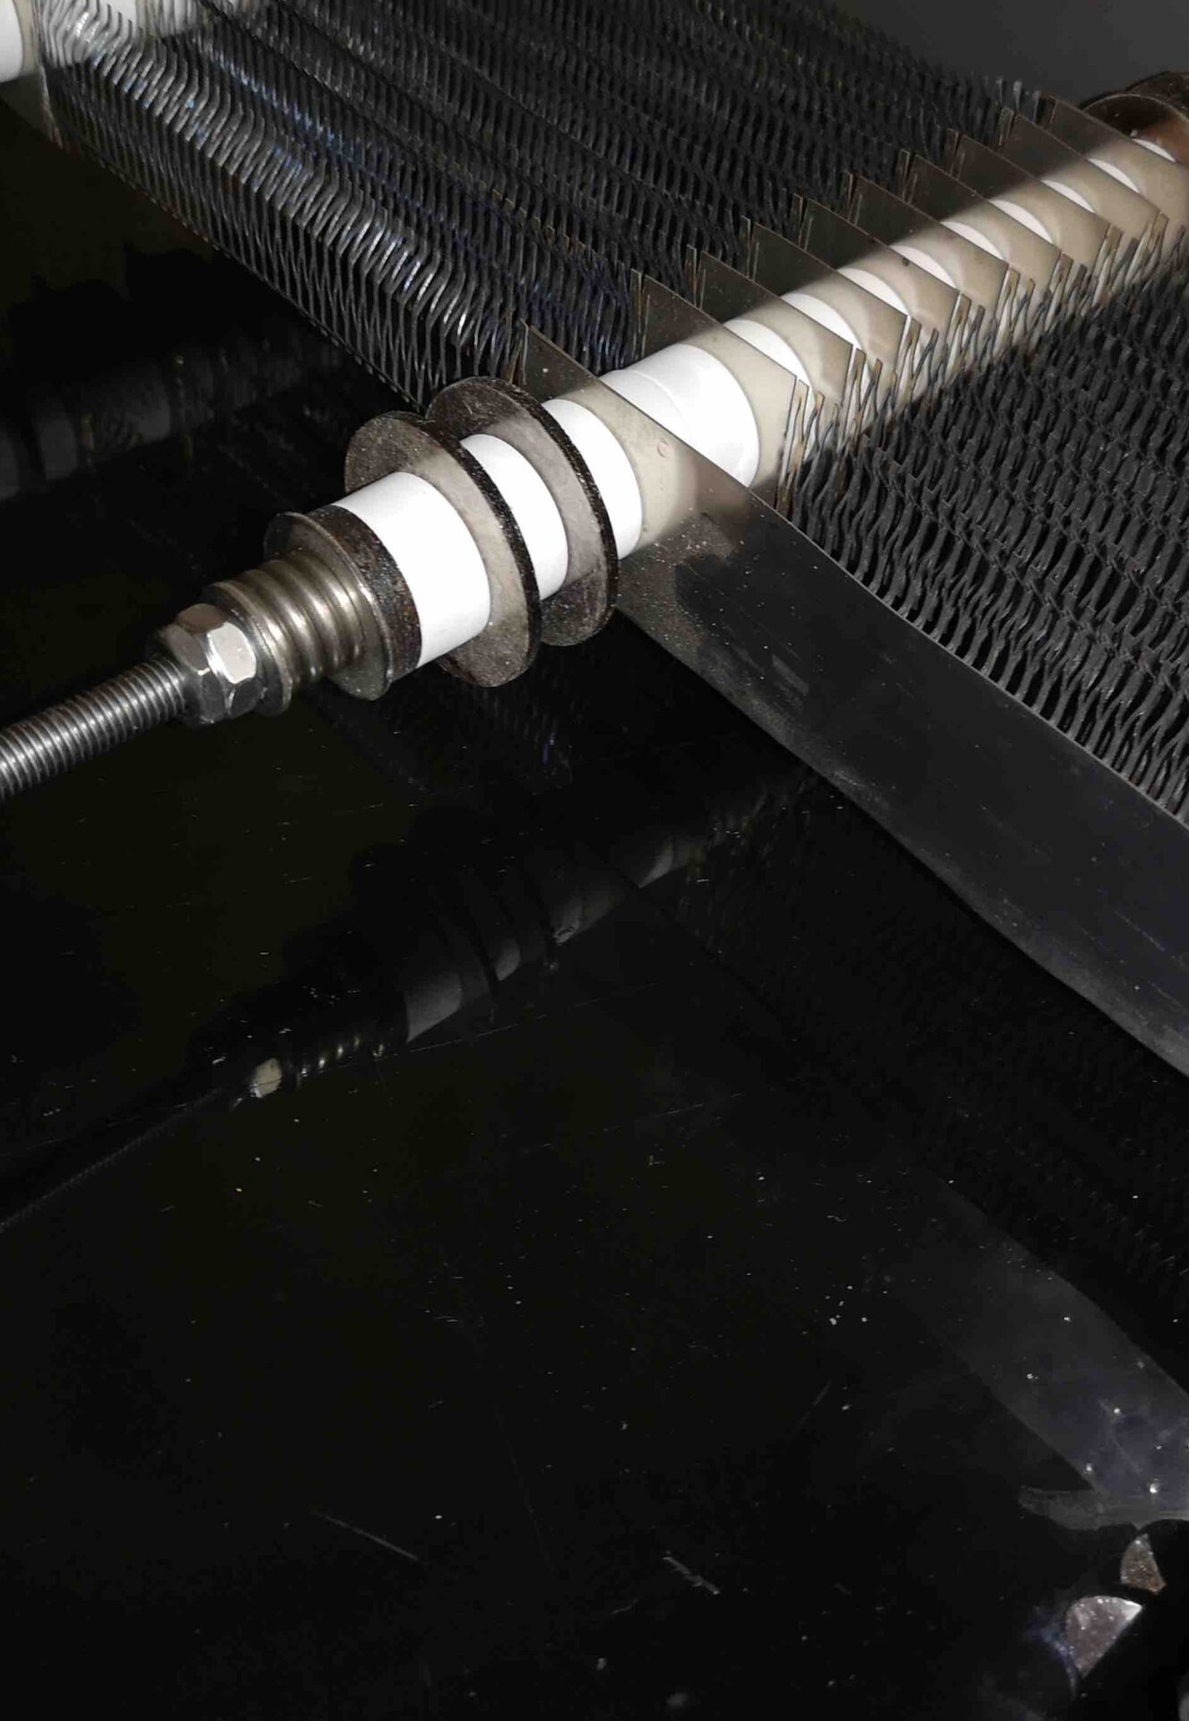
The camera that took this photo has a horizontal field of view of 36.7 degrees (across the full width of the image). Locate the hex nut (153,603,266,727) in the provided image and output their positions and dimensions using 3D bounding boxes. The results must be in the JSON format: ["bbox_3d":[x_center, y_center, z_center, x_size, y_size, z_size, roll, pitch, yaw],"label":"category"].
[{"bbox_3d":[-0.063,-0.031,0.286,0.010,0.018,0.019,-33,102,-28],"label":"hex nut"}]

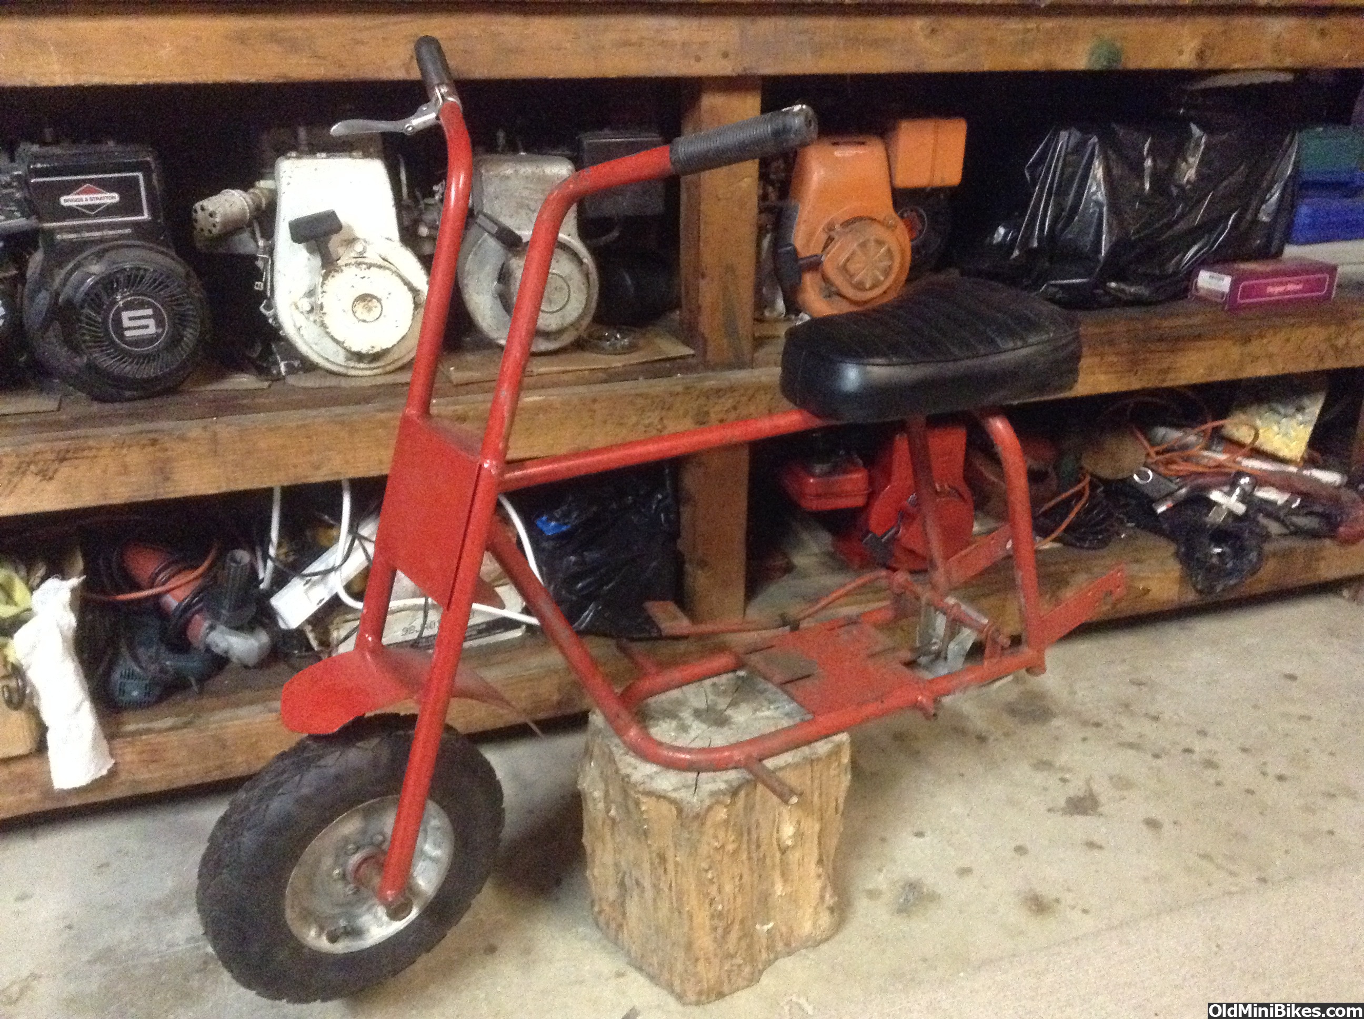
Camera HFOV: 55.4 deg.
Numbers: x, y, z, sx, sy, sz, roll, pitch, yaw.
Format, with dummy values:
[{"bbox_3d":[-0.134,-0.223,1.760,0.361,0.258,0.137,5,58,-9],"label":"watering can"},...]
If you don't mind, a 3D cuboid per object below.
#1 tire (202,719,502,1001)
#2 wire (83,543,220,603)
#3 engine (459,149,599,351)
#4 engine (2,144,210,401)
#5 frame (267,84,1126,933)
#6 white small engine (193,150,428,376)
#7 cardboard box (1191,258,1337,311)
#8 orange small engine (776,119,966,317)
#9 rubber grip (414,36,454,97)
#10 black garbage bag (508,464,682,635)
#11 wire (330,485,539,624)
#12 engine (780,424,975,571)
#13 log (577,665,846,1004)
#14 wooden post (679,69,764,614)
[{"bbox_3d":[-0.336,0.364,1.359,0.333,0.333,0.090,-15,30,-34],"label":"tire"},{"bbox_3d":[-0.762,0.095,1.873,0.172,0.081,0.083,-7,23,-19],"label":"wire"},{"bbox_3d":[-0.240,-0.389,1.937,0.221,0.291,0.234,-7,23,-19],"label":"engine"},{"bbox_3d":[-0.782,-0.307,1.671,0.291,0.312,0.291,-14,26,-33],"label":"engine"},{"bbox_3d":[0.118,-0.054,1.493,1.189,0.806,0.468,-11,30,-34],"label":"frame"},{"bbox_3d":[-0.528,-0.345,1.792,0.312,0.296,0.281,-10,24,-25],"label":"white small engine"},{"bbox_3d":[1.039,-0.405,2.320,0.253,0.063,0.102,-9,24,-23],"label":"cardboard box"},{"bbox_3d":[0.295,-0.488,2.173,0.338,0.299,0.260,-7,23,-19],"label":"orange small engine"},{"bbox_3d":[-0.253,-0.453,1.327,0.034,0.034,0.125,-4,43,-16],"label":"rubber grip"},{"bbox_3d":[-0.167,0.024,2.018,0.250,0.281,0.250,-7,23,-18],"label":"black garbage bag"},{"bbox_3d":[-0.369,0.062,1.958,0.307,0.208,0.146,-7,23,-19],"label":"wire"},{"bbox_3d":[0.323,-0.038,2.251,0.307,0.255,0.234,-7,23,-19],"label":"engine"},{"bbox_3d":[0.033,0.370,1.528,0.256,0.265,0.231,-14,26,-33],"label":"log"},{"bbox_3d":[0.050,-0.218,1.937,0.087,0.816,0.085,-7,23,-19],"label":"wooden post"}]

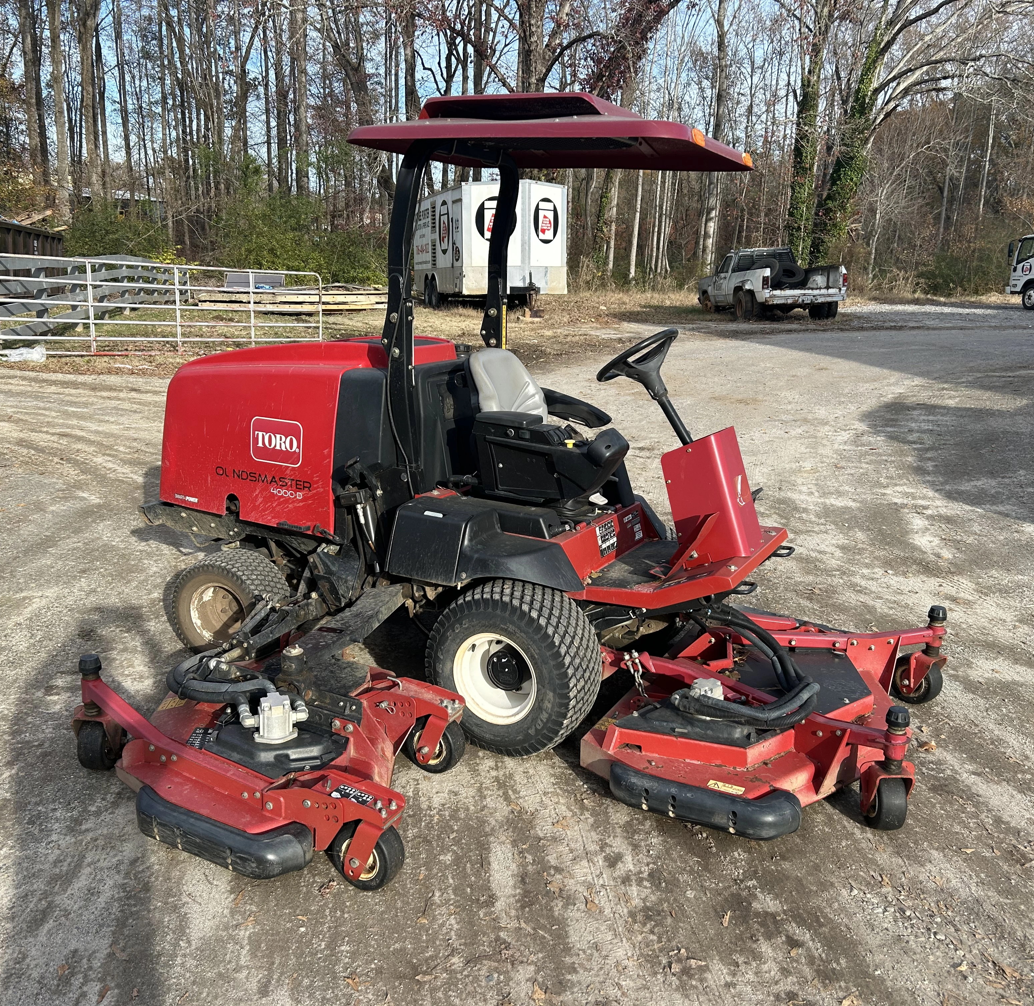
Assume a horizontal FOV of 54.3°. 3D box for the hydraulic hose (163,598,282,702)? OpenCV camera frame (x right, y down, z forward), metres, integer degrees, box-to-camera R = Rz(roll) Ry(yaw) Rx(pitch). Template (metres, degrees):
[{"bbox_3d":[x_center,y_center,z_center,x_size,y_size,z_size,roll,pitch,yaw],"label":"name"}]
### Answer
[{"bbox_3d":[-0.934,0.518,3.459,0.430,0.240,0.430,8,16,29],"label":"hydraulic hose"}]

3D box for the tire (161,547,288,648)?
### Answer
[{"bbox_3d":[-1.264,0.462,4.450,0.517,0.517,0.285,6,15,19],"label":"tire"}]

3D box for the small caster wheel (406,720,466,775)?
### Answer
[{"bbox_3d":[-0.299,0.851,3.572,0.205,0.205,0.092,7,16,23],"label":"small caster wheel"}]

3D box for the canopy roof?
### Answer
[{"bbox_3d":[0.167,-1.421,3.761,1.290,0.240,1.000,11,18,28],"label":"canopy roof"}]

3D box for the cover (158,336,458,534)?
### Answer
[{"bbox_3d":[-0.962,-0.377,4.697,1.220,0.810,0.770,9,17,29],"label":"cover"}]

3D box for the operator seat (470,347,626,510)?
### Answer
[{"bbox_3d":[0.195,-0.288,4.058,0.730,0.640,0.650,8,16,29],"label":"operator seat"}]

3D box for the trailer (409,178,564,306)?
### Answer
[{"bbox_3d":[-0.649,-6.458,25.882,2.550,2.920,7.920,-3,15,-16],"label":"trailer"}]

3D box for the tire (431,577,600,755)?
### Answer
[{"bbox_3d":[-0.016,0.607,3.749,0.626,0.626,0.325,9,17,29],"label":"tire"}]

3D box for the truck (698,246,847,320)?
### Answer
[{"bbox_3d":[6.536,-5.845,26.411,2.200,1.880,5.550,-1,14,-7],"label":"truck"}]

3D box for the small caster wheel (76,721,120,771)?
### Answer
[{"bbox_3d":[-1.467,0.838,3.568,0.095,0.205,0.205,1,14,1],"label":"small caster wheel"}]

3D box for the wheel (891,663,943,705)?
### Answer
[{"bbox_3d":[1.589,0.698,4.009,0.085,0.195,0.195,-11,18,-40],"label":"wheel"}]

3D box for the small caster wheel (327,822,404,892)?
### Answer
[{"bbox_3d":[-0.415,0.971,2.790,0.195,0.195,0.085,8,16,25],"label":"small caster wheel"}]

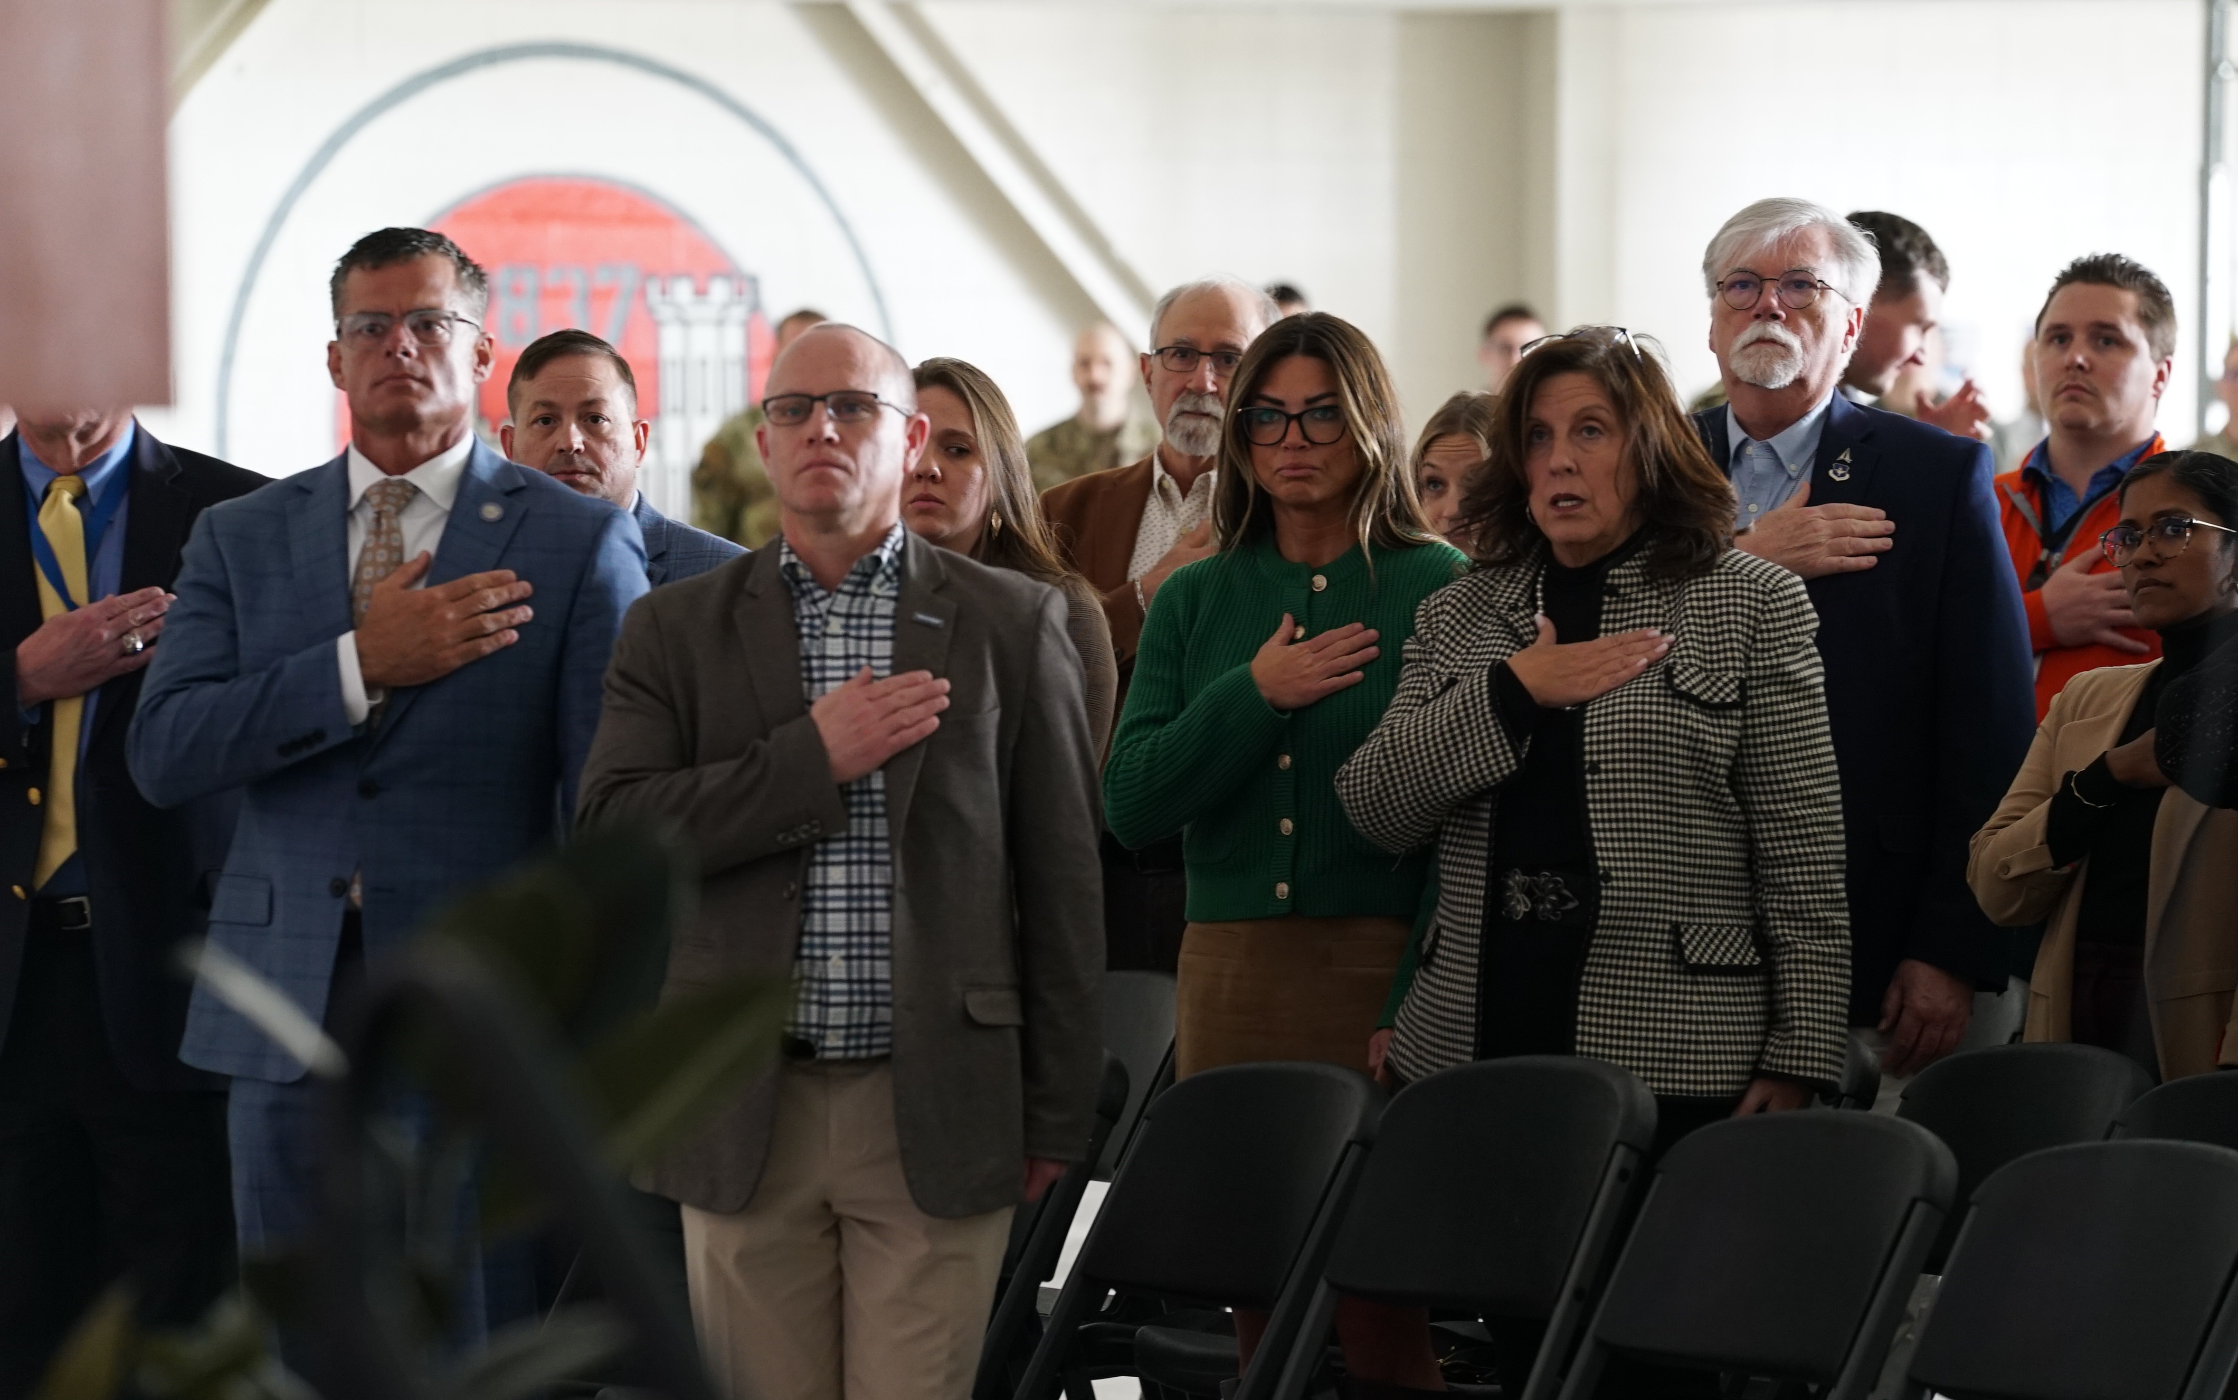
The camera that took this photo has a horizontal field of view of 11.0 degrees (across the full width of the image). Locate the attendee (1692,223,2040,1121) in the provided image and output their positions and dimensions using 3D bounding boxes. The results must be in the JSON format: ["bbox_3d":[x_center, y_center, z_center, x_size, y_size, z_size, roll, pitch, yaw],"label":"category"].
[{"bbox_3d":[0.865,0.286,14.650,0.610,1.838,0.390,1,2,24],"label":"attendee"}]

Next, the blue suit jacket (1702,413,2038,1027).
[{"bbox_3d":[0.865,0.008,14.650,0.600,0.799,0.360,1,2,24],"label":"blue suit jacket"}]

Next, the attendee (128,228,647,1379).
[{"bbox_3d":[-0.861,0.331,13.650,0.610,1.771,0.380,1,2,24],"label":"attendee"}]

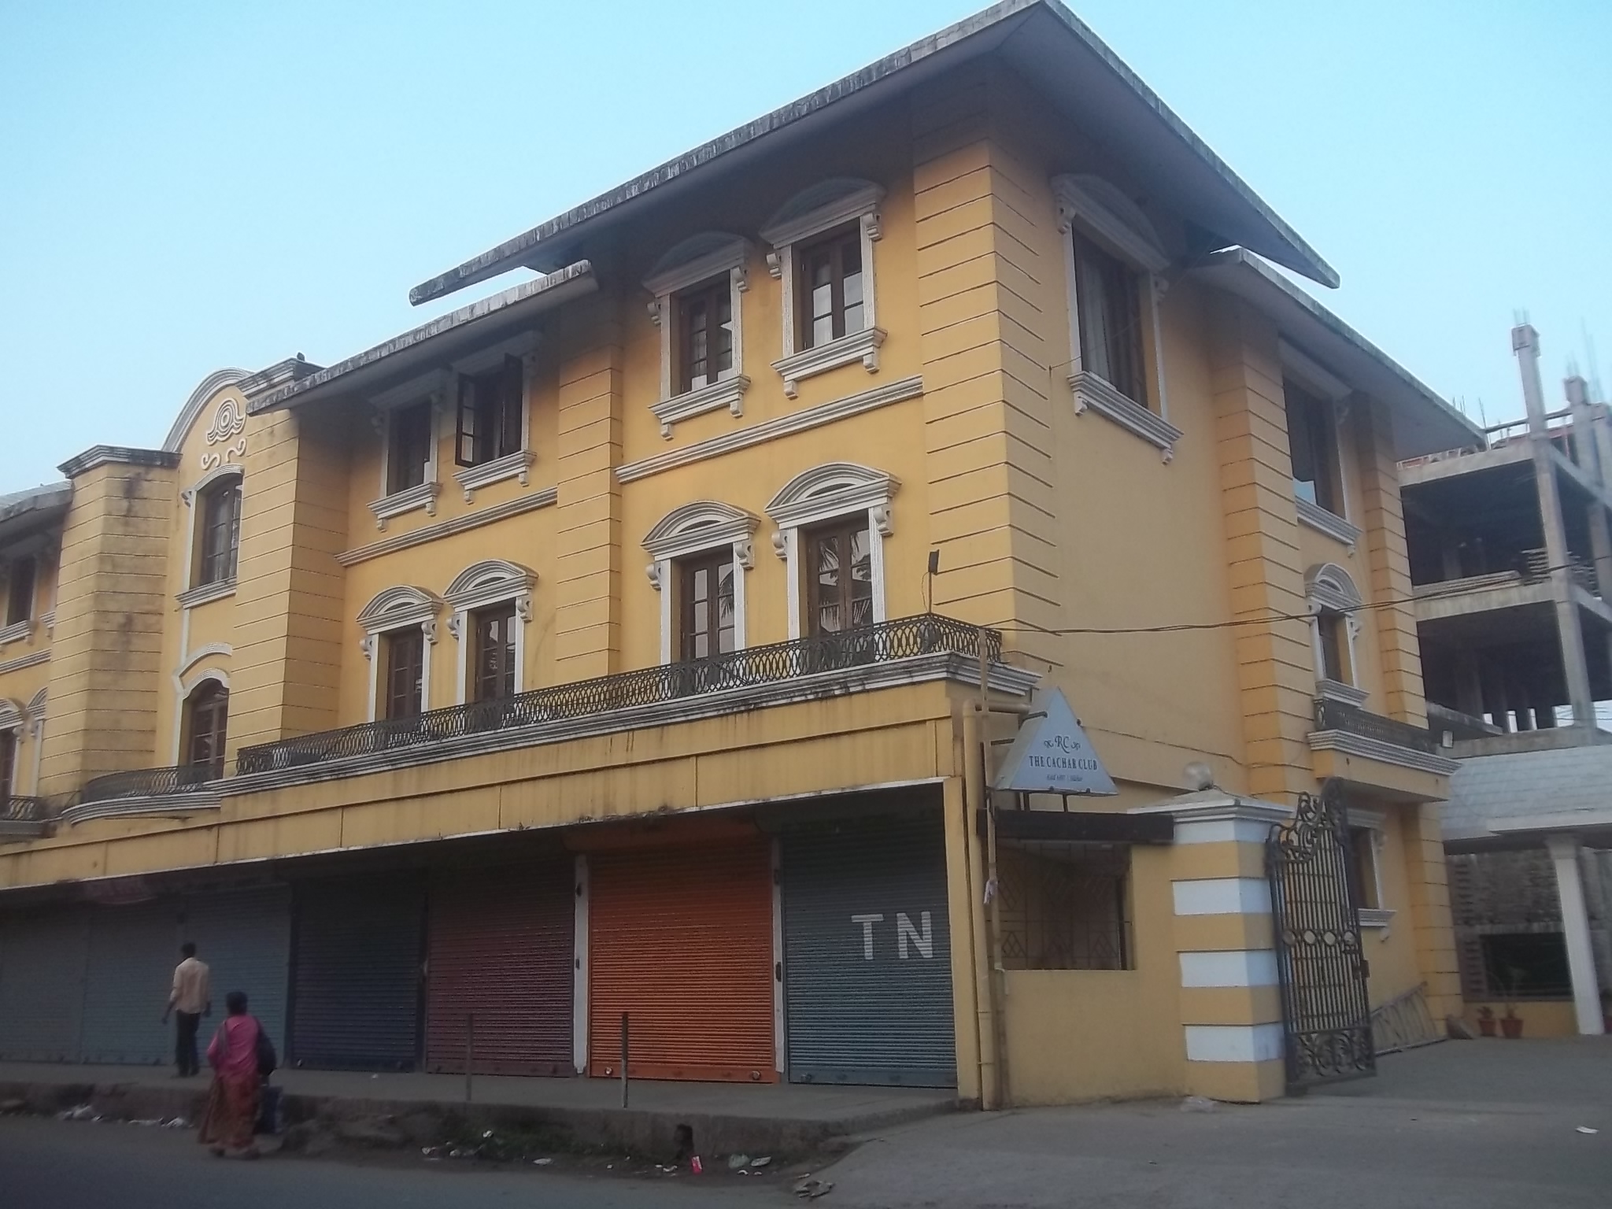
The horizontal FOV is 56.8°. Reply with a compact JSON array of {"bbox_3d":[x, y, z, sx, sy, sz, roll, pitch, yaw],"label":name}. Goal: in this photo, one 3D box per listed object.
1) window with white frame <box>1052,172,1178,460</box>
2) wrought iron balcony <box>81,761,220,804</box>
[{"bbox_3d":[3.765,-3.441,17.948,0.323,3.272,2.788,-12,-18,36],"label":"window with white frame"},{"bbox_3d":[-10.657,2.905,23.422,4.625,0.413,0.675,-12,-17,38],"label":"wrought iron balcony"}]

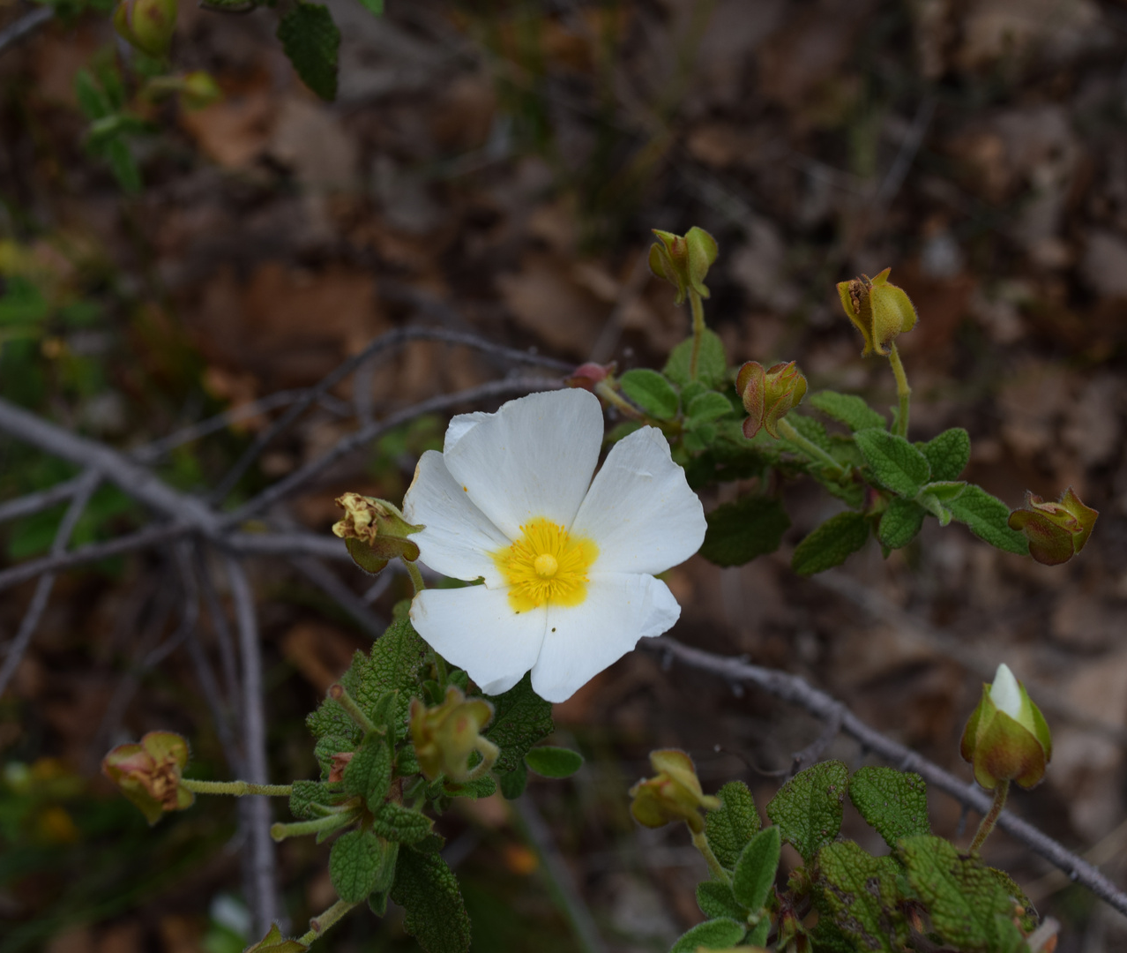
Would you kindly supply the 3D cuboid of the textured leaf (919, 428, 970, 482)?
[{"bbox_3d":[0.066,-0.004,0.333,0.008,0.004,0.013,35,69,23],"label":"textured leaf"}]

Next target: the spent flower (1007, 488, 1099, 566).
[{"bbox_3d":[0.075,0.008,0.291,0.013,0.012,0.012,15,31,-9],"label":"spent flower"}]

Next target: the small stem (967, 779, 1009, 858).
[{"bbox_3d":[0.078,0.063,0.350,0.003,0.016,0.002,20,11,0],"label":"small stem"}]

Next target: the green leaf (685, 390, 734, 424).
[{"bbox_3d":[0.025,-0.012,0.333,0.009,0.003,0.006,-12,53,-2],"label":"green leaf"}]

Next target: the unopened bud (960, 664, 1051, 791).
[{"bbox_3d":[0.067,0.038,0.289,0.014,0.019,0.013,0,12,0],"label":"unopened bud"}]

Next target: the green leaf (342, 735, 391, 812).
[{"bbox_3d":[-0.033,0.052,0.335,0.008,0.006,0.014,3,79,6],"label":"green leaf"}]

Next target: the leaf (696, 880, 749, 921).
[{"bbox_3d":[0.024,0.064,0.286,0.010,0.003,0.007,26,53,-18],"label":"leaf"}]

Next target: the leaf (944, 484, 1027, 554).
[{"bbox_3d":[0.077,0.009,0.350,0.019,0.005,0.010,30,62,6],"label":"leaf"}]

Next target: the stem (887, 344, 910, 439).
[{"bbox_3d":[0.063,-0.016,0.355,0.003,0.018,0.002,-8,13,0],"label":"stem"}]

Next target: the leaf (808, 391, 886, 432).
[{"bbox_3d":[0.048,-0.010,0.318,0.016,0.003,0.008,28,49,30],"label":"leaf"}]

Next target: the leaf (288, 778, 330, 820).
[{"bbox_3d":[-0.042,0.053,0.313,0.009,0.004,0.007,-8,51,9],"label":"leaf"}]

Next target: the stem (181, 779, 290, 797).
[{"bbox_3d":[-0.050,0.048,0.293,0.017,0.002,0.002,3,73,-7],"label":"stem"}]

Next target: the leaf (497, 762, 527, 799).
[{"bbox_3d":[-0.009,0.052,0.333,0.005,0.003,0.010,6,67,9],"label":"leaf"}]

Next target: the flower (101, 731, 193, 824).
[{"bbox_3d":[-0.063,0.046,0.289,0.013,0.013,0.011,13,44,14],"label":"flower"}]

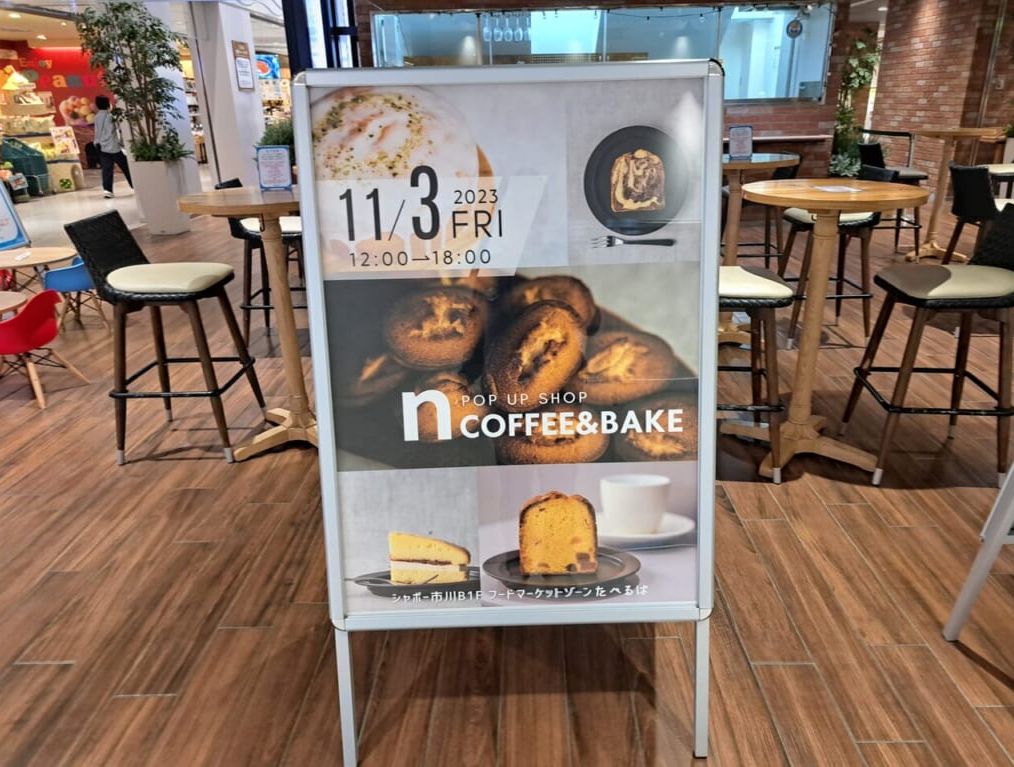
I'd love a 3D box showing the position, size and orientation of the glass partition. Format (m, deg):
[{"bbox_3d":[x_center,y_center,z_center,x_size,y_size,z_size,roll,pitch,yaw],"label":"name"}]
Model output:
[{"bbox_3d":[0.896,-3.076,6.661,4.270,0.820,0.090,-2,22,-1],"label":"glass partition"}]

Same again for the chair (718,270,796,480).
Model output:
[{"bbox_3d":[0.783,-0.158,2.603,0.480,0.930,0.450,0,22,5],"label":"chair"}]

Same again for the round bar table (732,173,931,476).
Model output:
[{"bbox_3d":[1.115,-0.204,2.600,0.595,1.000,0.595,-1,22,0],"label":"round bar table"}]

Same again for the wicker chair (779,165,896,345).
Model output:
[{"bbox_3d":[1.728,-0.688,3.858,0.480,0.930,0.450,-1,22,0],"label":"wicker chair"}]

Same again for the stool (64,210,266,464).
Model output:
[{"bbox_3d":[-1.308,-0.191,2.811,0.480,0.930,0.450,-1,22,2],"label":"stool"}]

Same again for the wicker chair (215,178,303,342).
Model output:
[{"bbox_3d":[-1.230,-0.636,3.906,0.480,0.930,0.450,-1,22,0],"label":"wicker chair"}]

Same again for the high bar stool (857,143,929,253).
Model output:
[{"bbox_3d":[3.060,-1.453,5.671,0.480,0.930,0.450,0,22,5],"label":"high bar stool"}]

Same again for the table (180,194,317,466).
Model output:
[{"bbox_3d":[-0.868,-0.236,2.796,0.595,1.000,0.595,-1,22,0],"label":"table"}]

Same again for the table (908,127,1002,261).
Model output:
[{"bbox_3d":[3.468,-1.504,5.674,0.595,1.000,0.595,-1,22,0],"label":"table"}]

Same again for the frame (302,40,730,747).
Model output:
[{"bbox_3d":[0.020,0.066,1.504,0.790,1.370,0.570,-1,22,0],"label":"frame"}]

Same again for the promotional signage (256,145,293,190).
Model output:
[{"bbox_3d":[-0.885,-0.819,2.697,0.130,0.170,0.050,0,22,4],"label":"promotional signage"}]

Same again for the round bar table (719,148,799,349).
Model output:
[{"bbox_3d":[1.168,-0.672,3.753,0.595,1.000,0.595,-1,22,0],"label":"round bar table"}]

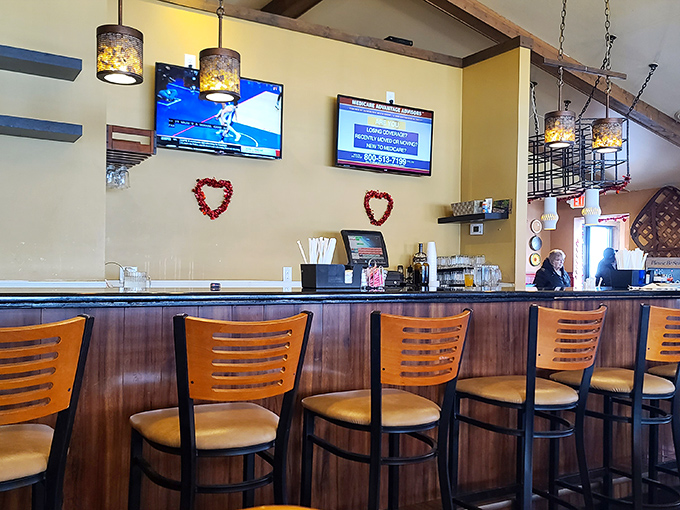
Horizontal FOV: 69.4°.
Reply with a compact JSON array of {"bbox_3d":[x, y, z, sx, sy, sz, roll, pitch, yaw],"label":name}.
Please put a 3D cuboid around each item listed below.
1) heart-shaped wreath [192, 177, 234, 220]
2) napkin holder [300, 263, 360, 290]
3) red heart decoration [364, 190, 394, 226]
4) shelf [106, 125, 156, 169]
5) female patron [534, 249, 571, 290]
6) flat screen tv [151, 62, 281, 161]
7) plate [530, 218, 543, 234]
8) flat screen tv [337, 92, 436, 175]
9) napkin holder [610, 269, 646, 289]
[{"bbox_3d":[-0.838,-0.369,3.240,0.273,0.280,0.050,2,-1,-27],"label":"heart-shaped wreath"},{"bbox_3d":[-0.040,0.103,2.397,0.241,0.108,0.160,2,-1,-28],"label":"napkin holder"},{"bbox_3d":[0.307,-0.362,3.820,0.273,0.280,0.050,2,-1,-27],"label":"red heart decoration"},{"bbox_3d":[-1.225,-0.597,2.780,0.245,0.135,0.500,2,-1,-31],"label":"shelf"},{"bbox_3d":[2.430,0.560,5.500,0.500,1.280,0.620,2,-1,-30],"label":"female patron"},{"bbox_3d":[-0.812,-0.965,3.370,0.870,0.525,0.080,2,3,-28],"label":"flat screen tv"},{"bbox_3d":[3.120,-0.447,7.800,0.235,0.235,0.030,2,-1,-27],"label":"plate"},{"bbox_3d":[0.372,-0.925,3.870,0.870,0.525,0.080,2,2,-27],"label":"flat screen tv"},{"bbox_3d":[1.895,0.157,3.215,0.165,0.108,0.140,2,-1,-28],"label":"napkin holder"}]

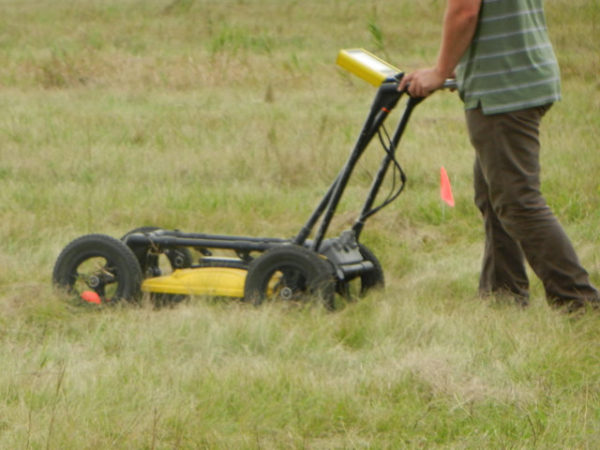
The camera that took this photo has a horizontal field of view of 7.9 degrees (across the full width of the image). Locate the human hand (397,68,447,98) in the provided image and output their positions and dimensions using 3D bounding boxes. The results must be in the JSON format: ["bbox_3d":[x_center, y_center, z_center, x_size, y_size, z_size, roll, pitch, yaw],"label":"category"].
[{"bbox_3d":[0.465,-0.541,16.700,0.165,0.085,0.090,-13,-1,24],"label":"human hand"}]

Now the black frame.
[{"bbox_3d":[-0.068,-0.181,17.000,1.160,0.800,0.440,3,5,24],"label":"black frame"}]

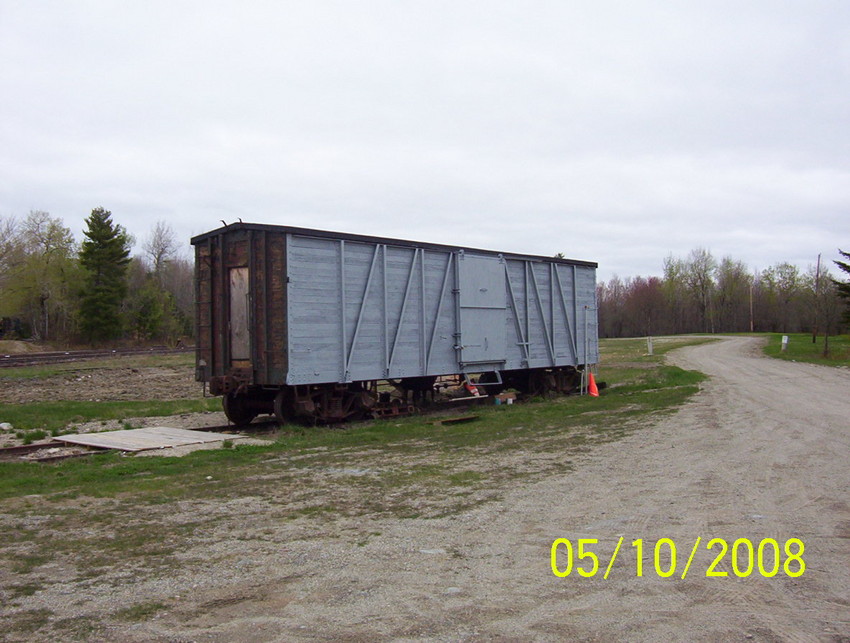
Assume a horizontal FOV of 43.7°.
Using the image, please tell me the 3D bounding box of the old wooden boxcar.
[{"bbox_3d":[0.181,0.098,26.246,2.750,4.080,13.700,-1,-1,35],"label":"old wooden boxcar"}]

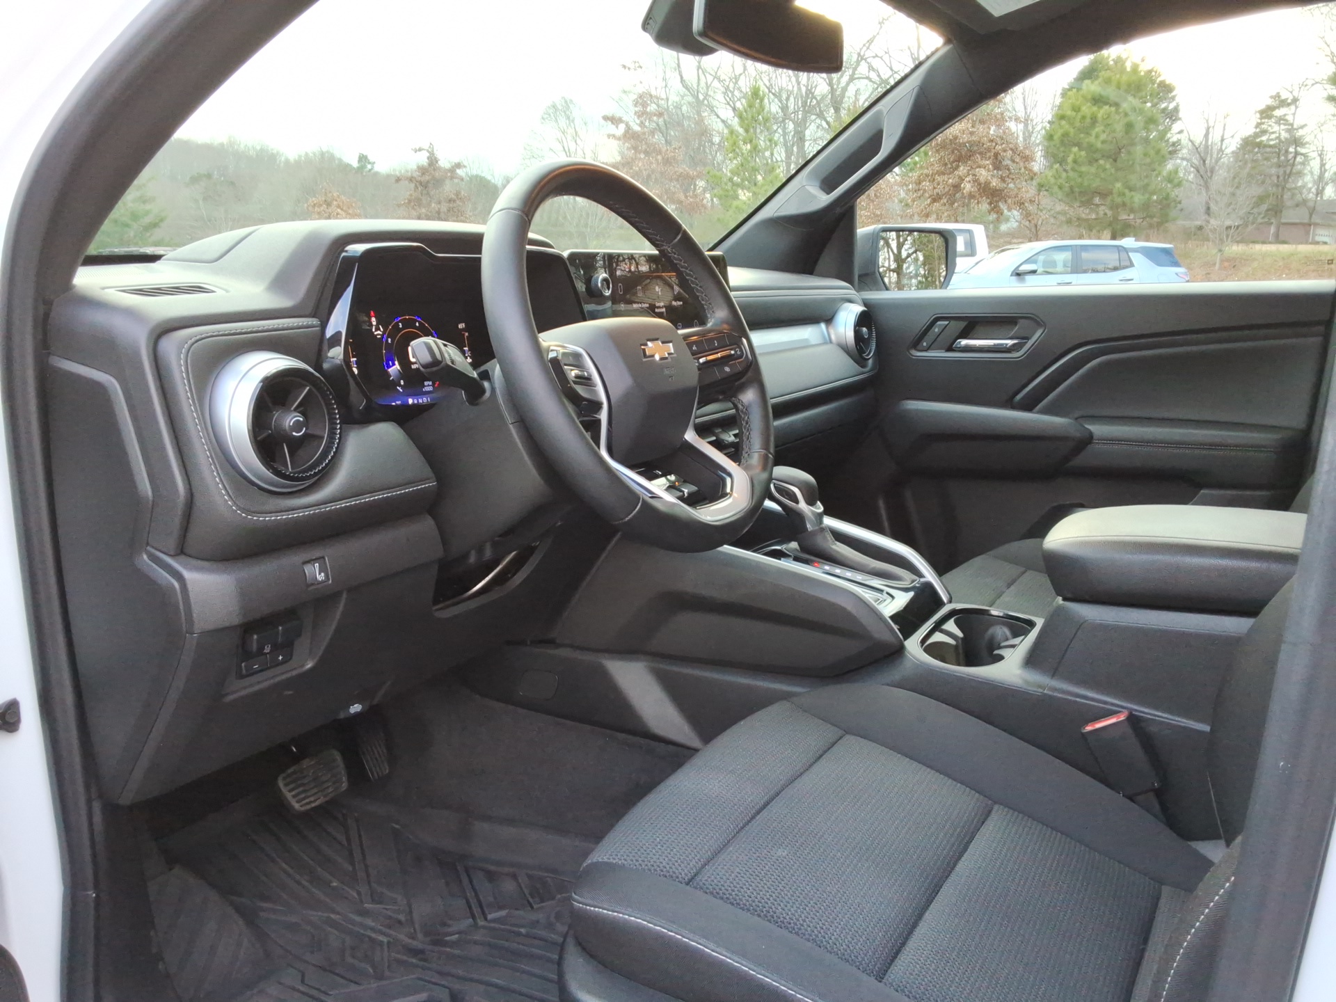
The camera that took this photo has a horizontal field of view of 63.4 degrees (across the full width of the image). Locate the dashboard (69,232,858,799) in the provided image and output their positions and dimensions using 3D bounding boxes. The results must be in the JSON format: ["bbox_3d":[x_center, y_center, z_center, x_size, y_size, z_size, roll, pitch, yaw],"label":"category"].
[{"bbox_3d":[-0.135,-0.110,1.496,0.510,0.520,1.440,4,13,30],"label":"dashboard"}]

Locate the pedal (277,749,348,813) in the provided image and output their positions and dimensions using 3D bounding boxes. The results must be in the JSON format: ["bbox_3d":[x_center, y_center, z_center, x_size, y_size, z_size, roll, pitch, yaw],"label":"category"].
[{"bbox_3d":[-0.450,0.356,1.383,0.030,0.060,0.080,-37,-9,32],"label":"pedal"}]

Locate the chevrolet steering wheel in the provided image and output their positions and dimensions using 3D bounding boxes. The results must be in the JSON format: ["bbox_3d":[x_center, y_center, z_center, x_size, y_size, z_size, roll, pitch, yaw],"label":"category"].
[{"bbox_3d":[-0.043,-0.131,0.996,0.100,0.365,0.380,-23,-1,33],"label":"chevrolet steering wheel"}]

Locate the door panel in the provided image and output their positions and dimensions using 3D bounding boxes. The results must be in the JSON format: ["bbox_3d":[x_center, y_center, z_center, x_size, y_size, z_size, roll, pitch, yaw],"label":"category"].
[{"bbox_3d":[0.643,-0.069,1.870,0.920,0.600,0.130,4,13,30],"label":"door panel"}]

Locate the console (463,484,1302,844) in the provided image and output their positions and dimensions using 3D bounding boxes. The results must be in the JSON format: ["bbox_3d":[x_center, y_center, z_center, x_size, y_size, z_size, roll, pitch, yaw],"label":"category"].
[{"bbox_3d":[0.257,0.125,1.313,1.000,0.340,0.320,4,13,30],"label":"console"}]

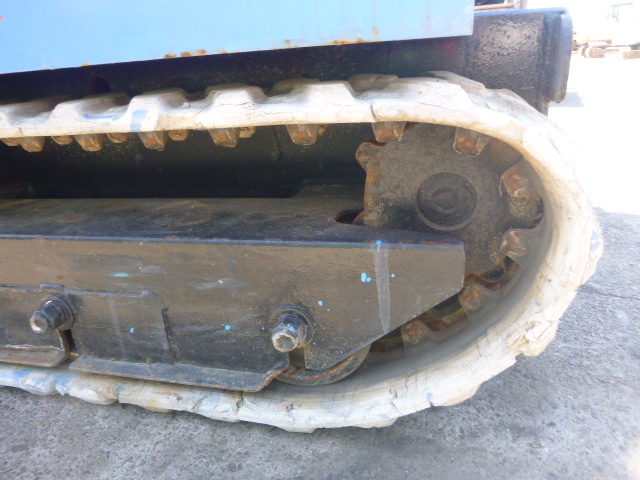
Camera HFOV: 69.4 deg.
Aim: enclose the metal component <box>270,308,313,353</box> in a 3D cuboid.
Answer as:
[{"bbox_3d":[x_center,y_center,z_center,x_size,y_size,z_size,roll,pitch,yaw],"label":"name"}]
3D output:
[{"bbox_3d":[-0.033,0.102,0.497,0.046,0.046,0.035,1,21,13],"label":"metal component"}]

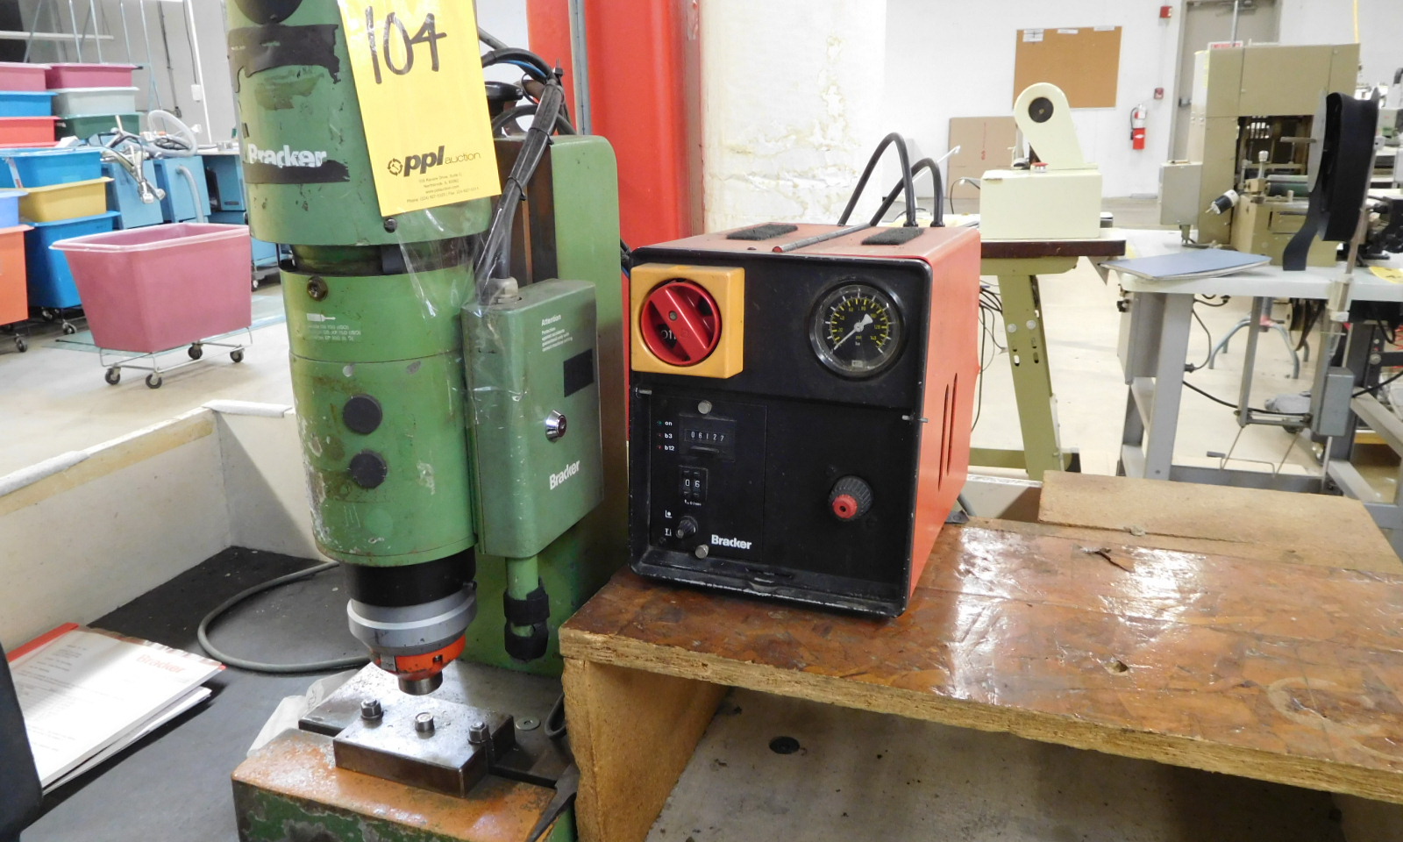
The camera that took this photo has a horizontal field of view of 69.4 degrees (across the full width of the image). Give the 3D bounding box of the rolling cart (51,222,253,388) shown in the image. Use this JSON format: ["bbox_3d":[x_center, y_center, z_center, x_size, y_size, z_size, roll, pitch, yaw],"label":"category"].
[{"bbox_3d":[-2.597,-0.566,4.944,0.510,0.705,0.740,8,21,26],"label":"rolling cart"}]

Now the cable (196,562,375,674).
[{"bbox_3d":[-0.412,0.207,1.104,0.262,0.020,0.228,5,19,19],"label":"cable"}]

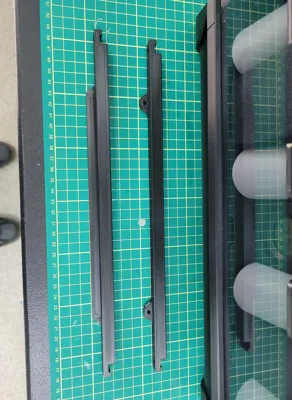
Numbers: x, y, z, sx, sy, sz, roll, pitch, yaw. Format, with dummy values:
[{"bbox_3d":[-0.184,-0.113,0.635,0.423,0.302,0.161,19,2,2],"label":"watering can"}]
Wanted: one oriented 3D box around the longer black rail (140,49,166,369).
[{"bbox_3d":[0.006,0.009,0.298,0.022,0.011,0.325,-1,92,-14],"label":"longer black rail"}]

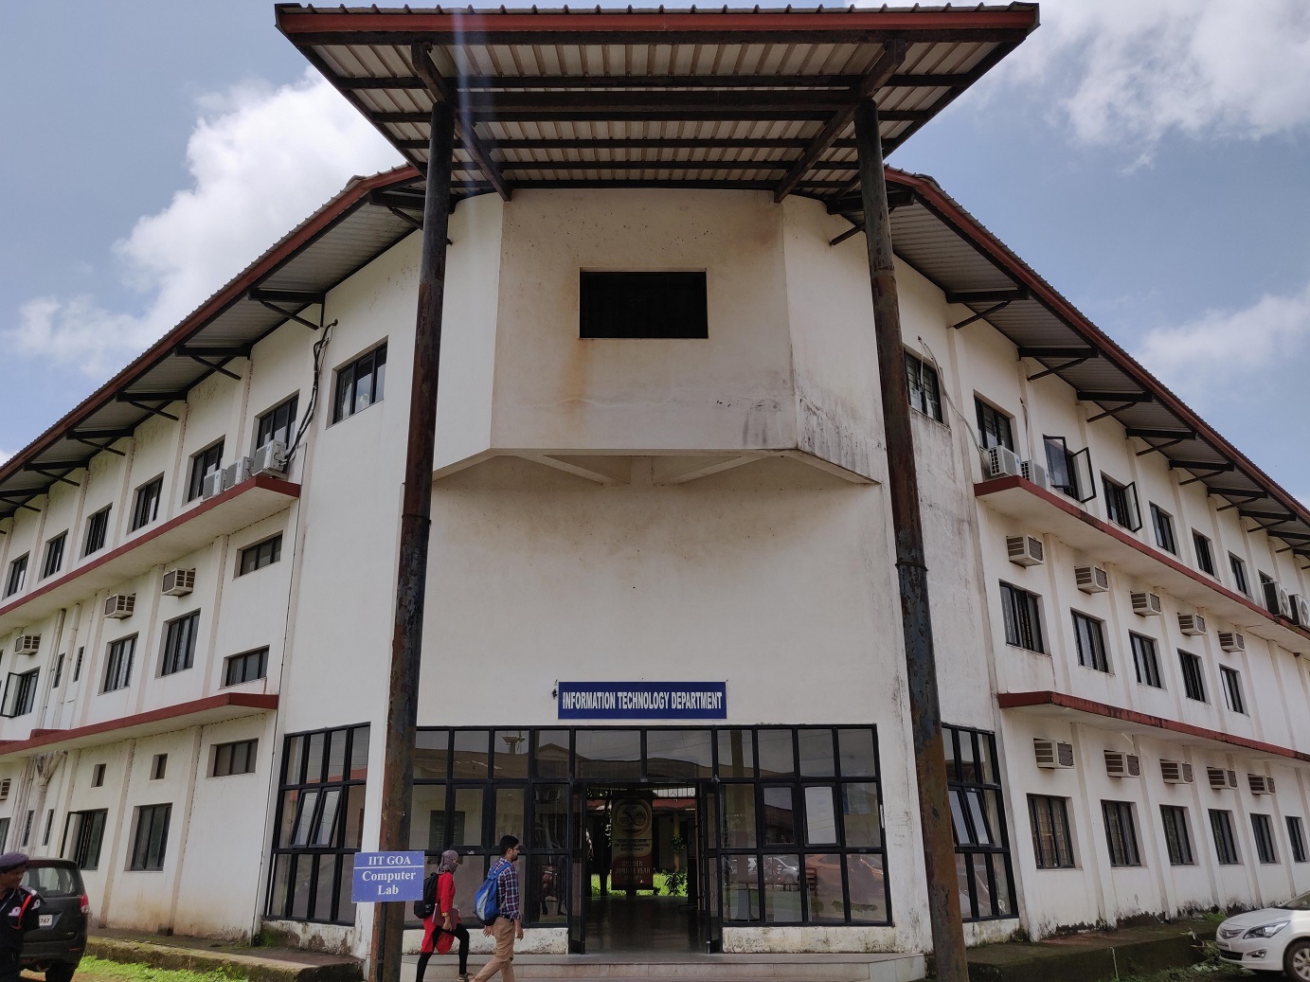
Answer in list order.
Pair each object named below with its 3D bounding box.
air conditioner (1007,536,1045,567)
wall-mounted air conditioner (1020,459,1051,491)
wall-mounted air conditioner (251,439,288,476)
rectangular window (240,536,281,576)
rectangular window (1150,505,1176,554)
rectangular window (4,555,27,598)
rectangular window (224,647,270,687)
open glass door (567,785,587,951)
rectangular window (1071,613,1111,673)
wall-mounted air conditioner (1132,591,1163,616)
[{"bbox_3d":[7.067,1.165,18.002,0.650,0.435,0.400,19,-28,-40],"label":"air conditioner"},{"bbox_3d":[7.612,-0.226,18.909,0.730,0.530,0.270,19,-28,-41],"label":"wall-mounted air conditioner"},{"bbox_3d":[-7.395,-0.587,18.157,0.685,0.555,0.268,-18,-27,38],"label":"wall-mounted air conditioner"},{"bbox_3d":[-7.892,1.351,18.952,1.792,0.595,0.120,-18,-27,38],"label":"rectangular window"},{"bbox_3d":[13.924,1.109,25.942,1.784,1.280,0.160,19,-28,-41],"label":"rectangular window"},{"bbox_3d":[-20.202,2.757,30.056,1.770,1.287,0.120,-18,-27,38],"label":"rectangular window"},{"bbox_3d":[-7.770,3.394,18.056,1.746,0.610,0.120,-18,-27,38],"label":"rectangular window"},{"bbox_3d":[-1.079,5.263,13.286,0.240,2.250,0.090,0,-21,-1],"label":"open glass door"},{"bbox_3d":[8.503,2.977,18.518,1.530,1.120,0.120,19,-27,-40],"label":"rectangular window"},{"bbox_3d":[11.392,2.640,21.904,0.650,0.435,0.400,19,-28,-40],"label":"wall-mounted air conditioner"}]

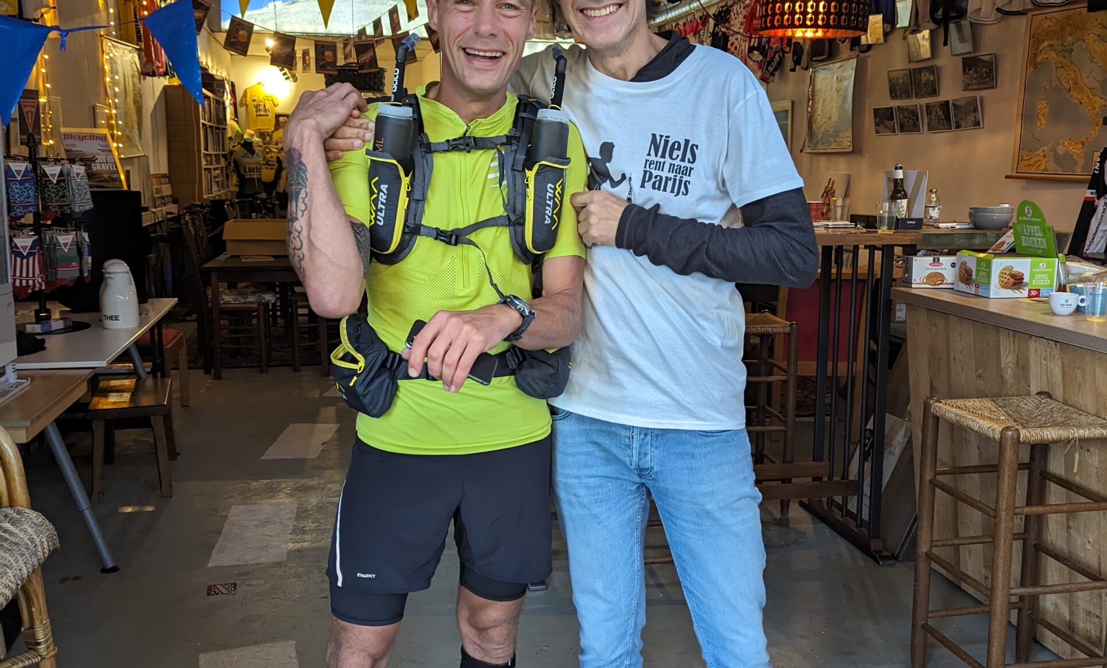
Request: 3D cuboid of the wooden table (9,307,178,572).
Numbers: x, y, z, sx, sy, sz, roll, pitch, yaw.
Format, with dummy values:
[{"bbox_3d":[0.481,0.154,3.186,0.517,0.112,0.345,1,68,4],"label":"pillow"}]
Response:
[{"bbox_3d":[-2.080,0.337,4.209,0.800,0.740,1.720,-2,9,-13],"label":"wooden table"}]

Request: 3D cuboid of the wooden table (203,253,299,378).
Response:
[{"bbox_3d":[-2.000,-0.150,7.362,0.900,0.750,1.200,-2,9,-10],"label":"wooden table"}]

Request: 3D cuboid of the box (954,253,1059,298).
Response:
[{"bbox_3d":[1.505,-0.198,3.409,0.220,0.127,0.245,0,9,-3],"label":"box"}]

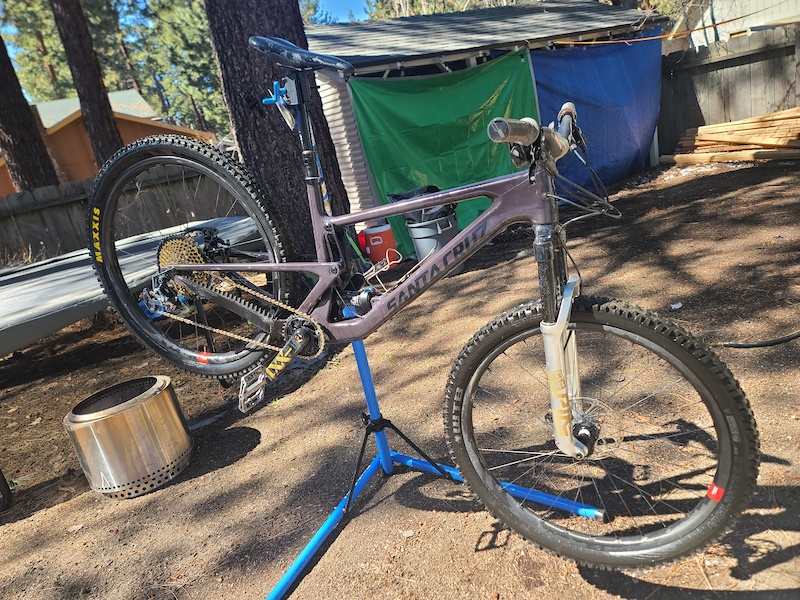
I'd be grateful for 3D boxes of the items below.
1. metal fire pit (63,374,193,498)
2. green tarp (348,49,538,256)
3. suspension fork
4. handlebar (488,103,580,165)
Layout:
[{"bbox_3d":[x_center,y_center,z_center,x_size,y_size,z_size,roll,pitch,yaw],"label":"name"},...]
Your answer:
[{"bbox_3d":[-1.321,0.674,2.863,0.497,0.420,0.497,-14,16,0],"label":"metal fire pit"},{"bbox_3d":[0.791,-1.799,7.010,2.800,2.100,0.200,-22,19,-29],"label":"green tarp"},{"bbox_3d":[0.397,0.096,1.378,0.108,0.568,0.166,0,19,26],"label":"suspension fork"},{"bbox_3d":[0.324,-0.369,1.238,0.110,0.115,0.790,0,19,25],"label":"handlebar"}]

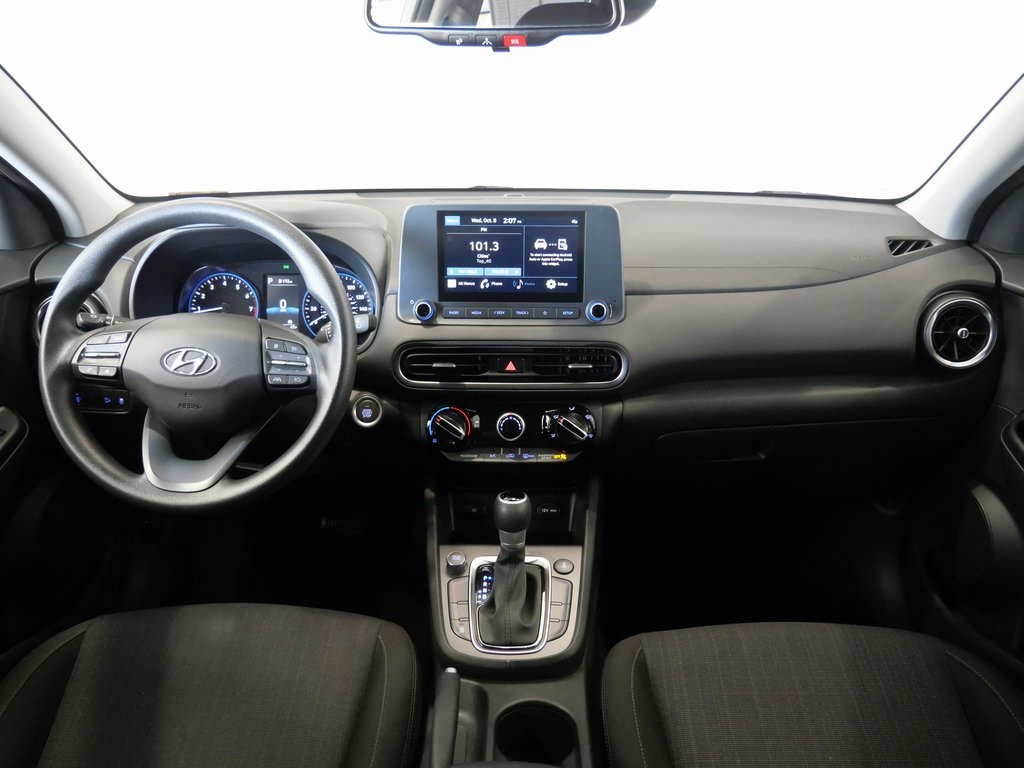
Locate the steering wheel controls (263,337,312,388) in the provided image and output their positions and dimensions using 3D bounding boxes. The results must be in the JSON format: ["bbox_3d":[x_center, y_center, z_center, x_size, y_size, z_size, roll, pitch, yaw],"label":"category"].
[{"bbox_3d":[-0.261,-0.025,0.828,0.053,0.058,0.020,2,-7,7],"label":"steering wheel controls"}]

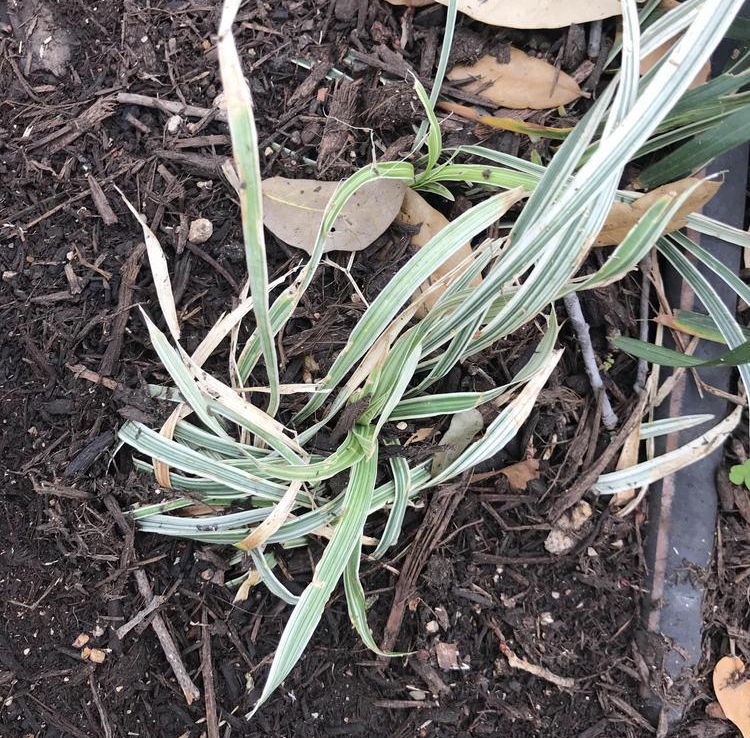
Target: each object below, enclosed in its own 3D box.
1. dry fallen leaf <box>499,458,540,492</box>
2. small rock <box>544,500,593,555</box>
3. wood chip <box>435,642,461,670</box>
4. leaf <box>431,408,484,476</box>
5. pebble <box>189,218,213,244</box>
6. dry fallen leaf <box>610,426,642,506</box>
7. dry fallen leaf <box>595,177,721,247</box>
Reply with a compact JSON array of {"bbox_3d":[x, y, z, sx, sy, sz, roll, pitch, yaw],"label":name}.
[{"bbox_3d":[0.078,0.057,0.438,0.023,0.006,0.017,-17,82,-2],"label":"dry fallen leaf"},{"bbox_3d":[0.099,0.080,0.411,0.016,0.014,0.032,40,80,7],"label":"small rock"},{"bbox_3d":[0.036,0.142,0.399,0.011,0.004,0.012,-2,79,-2],"label":"wood chip"},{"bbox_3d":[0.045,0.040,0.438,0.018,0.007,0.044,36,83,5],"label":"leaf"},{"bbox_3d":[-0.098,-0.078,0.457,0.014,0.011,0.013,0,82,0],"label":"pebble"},{"bbox_3d":[0.114,0.042,0.366,0.009,0.009,0.040,14,82,2],"label":"dry fallen leaf"},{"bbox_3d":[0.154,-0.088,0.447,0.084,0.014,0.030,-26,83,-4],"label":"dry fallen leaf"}]

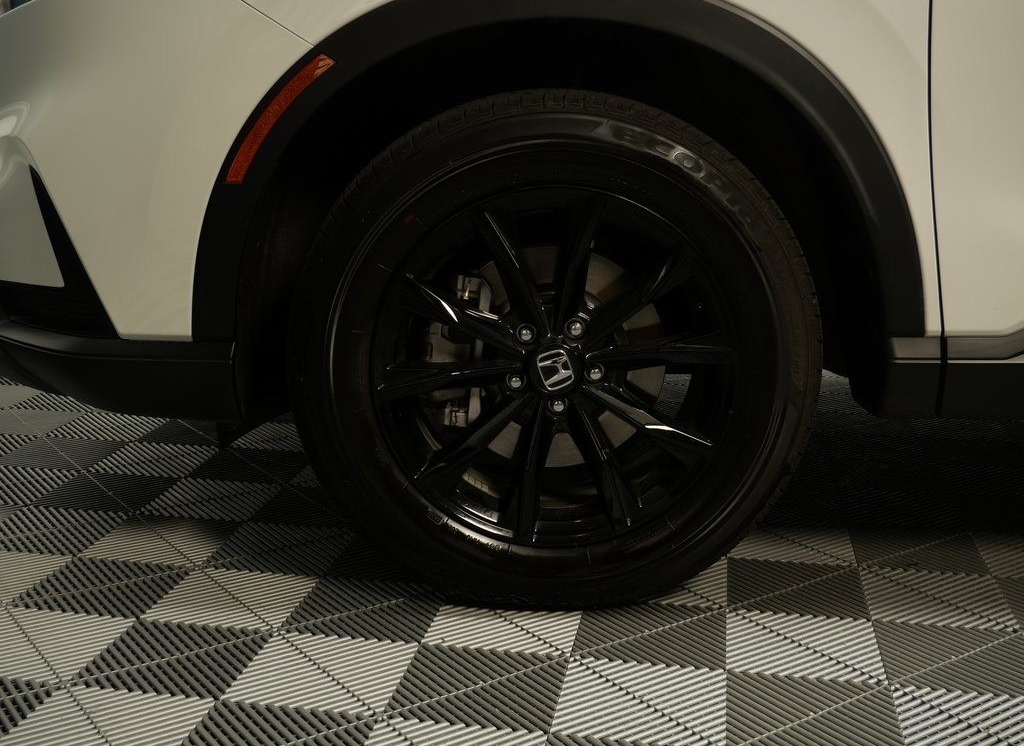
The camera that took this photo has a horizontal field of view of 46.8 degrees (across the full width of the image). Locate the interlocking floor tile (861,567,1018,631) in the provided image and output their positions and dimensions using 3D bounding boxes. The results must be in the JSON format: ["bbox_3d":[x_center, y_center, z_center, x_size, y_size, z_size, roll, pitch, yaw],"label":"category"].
[{"bbox_3d":[0.625,0.342,1.757,0.201,0.020,0.199,3,13,9],"label":"interlocking floor tile"}]

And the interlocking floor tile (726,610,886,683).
[{"bbox_3d":[0.392,0.376,1.598,0.201,0.020,0.199,3,13,9],"label":"interlocking floor tile"}]

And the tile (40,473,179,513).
[{"bbox_3d":[-0.738,0.227,2.169,0.201,0.020,0.199,3,13,9],"label":"tile"}]

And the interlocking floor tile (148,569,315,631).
[{"bbox_3d":[-0.405,0.335,1.725,0.201,0.020,0.199,3,13,9],"label":"interlocking floor tile"}]

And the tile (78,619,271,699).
[{"bbox_3d":[-0.437,0.378,1.538,0.201,0.020,0.199,3,13,9],"label":"tile"}]

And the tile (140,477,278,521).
[{"bbox_3d":[-0.538,0.238,2.136,0.201,0.020,0.199,3,13,9],"label":"tile"}]

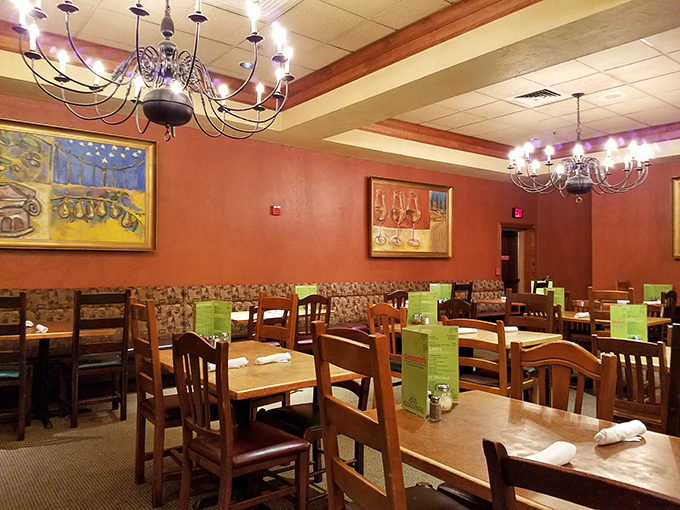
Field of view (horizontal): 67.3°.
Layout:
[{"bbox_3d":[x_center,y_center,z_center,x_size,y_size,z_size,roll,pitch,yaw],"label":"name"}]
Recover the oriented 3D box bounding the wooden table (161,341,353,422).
[{"bbox_3d":[-0.496,0.940,2.717,0.700,0.760,1.240,1,-2,-35],"label":"wooden table"}]

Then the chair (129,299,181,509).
[{"bbox_3d":[-0.921,0.797,2.989,0.500,1.090,0.430,0,0,-37],"label":"chair"}]

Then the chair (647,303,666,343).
[{"bbox_3d":[2.912,0.948,5.090,0.480,0.870,0.440,1,-2,-36],"label":"chair"}]

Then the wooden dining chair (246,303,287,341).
[{"bbox_3d":[-0.807,0.930,5.090,0.440,0.890,0.480,1,-2,-36],"label":"wooden dining chair"}]

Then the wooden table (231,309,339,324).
[{"bbox_3d":[-0.709,1.010,5.473,1.240,0.760,0.770,1,-2,-35],"label":"wooden table"}]

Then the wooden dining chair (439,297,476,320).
[{"bbox_3d":[0.923,0.893,4.672,0.480,0.950,0.450,1,-2,-36],"label":"wooden dining chair"}]

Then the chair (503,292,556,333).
[{"bbox_3d":[1.400,0.819,4.090,0.490,1.055,0.430,0,0,-38],"label":"chair"}]

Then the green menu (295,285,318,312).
[{"bbox_3d":[-0.386,0.504,5.983,0.250,0.279,0.110,0,-1,-3],"label":"green menu"}]

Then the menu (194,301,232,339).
[{"bbox_3d":[-0.785,0.432,3.150,0.235,0.279,0.150,0,-1,-5],"label":"menu"}]

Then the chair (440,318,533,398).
[{"bbox_3d":[1.020,0.879,3.510,0.490,0.930,0.440,0,0,-44],"label":"chair"}]

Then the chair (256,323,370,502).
[{"bbox_3d":[-0.154,0.853,2.727,0.480,0.930,0.450,1,-2,-36],"label":"chair"}]

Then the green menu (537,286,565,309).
[{"bbox_3d":[2.374,0.508,5.770,0.320,0.280,0.100,-1,-2,30],"label":"green menu"}]

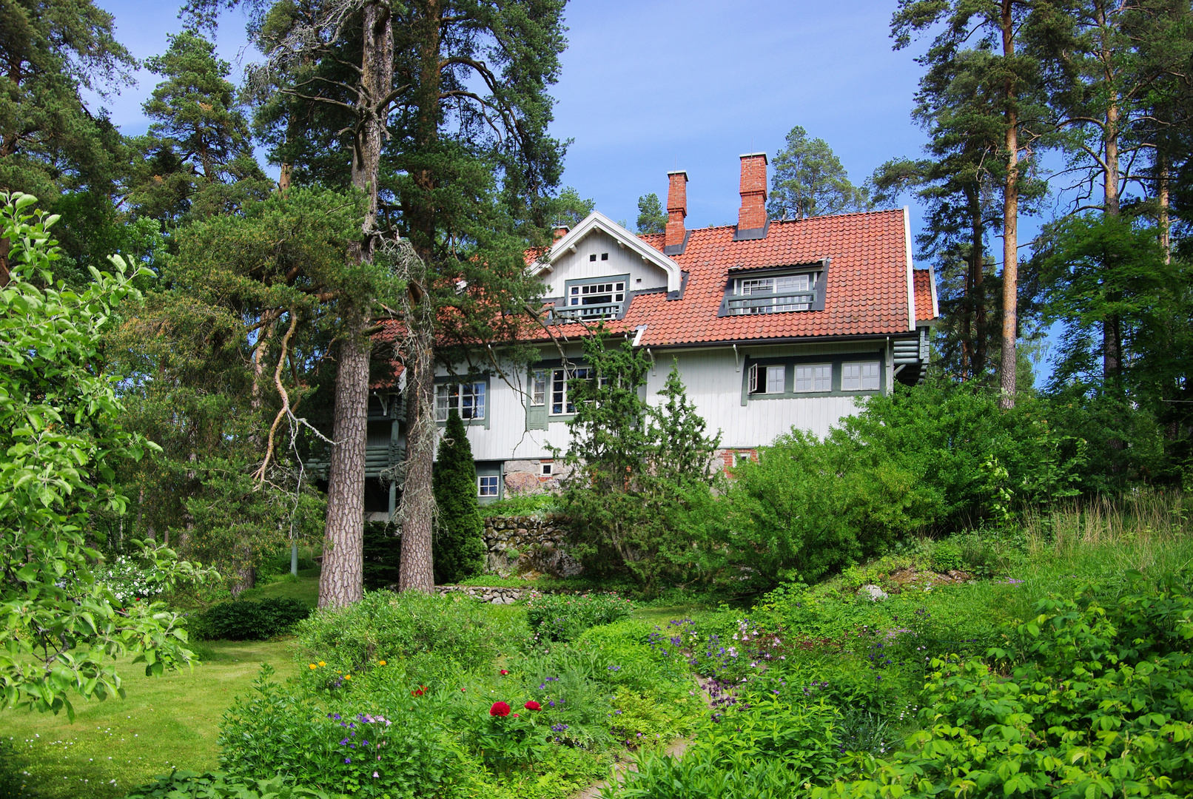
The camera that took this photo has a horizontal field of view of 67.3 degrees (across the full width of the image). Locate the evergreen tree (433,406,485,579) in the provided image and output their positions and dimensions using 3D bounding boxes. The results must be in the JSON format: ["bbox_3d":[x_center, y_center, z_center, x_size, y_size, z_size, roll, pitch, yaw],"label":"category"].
[{"bbox_3d":[-3.753,2.627,24.300,1.400,4.582,1.400,1,-8,0],"label":"evergreen tree"}]

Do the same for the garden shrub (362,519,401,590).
[{"bbox_3d":[-5.994,4.314,25.000,1.700,1.871,1.600,1,-8,0],"label":"garden shrub"}]

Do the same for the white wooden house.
[{"bbox_3d":[2.015,-2.081,33.381,19.594,13.029,11.110,-2,-9,16],"label":"white wooden house"}]

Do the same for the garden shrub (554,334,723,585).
[{"bbox_3d":[1.067,1.647,22.800,4.200,6.235,3.600,1,-8,0],"label":"garden shrub"}]

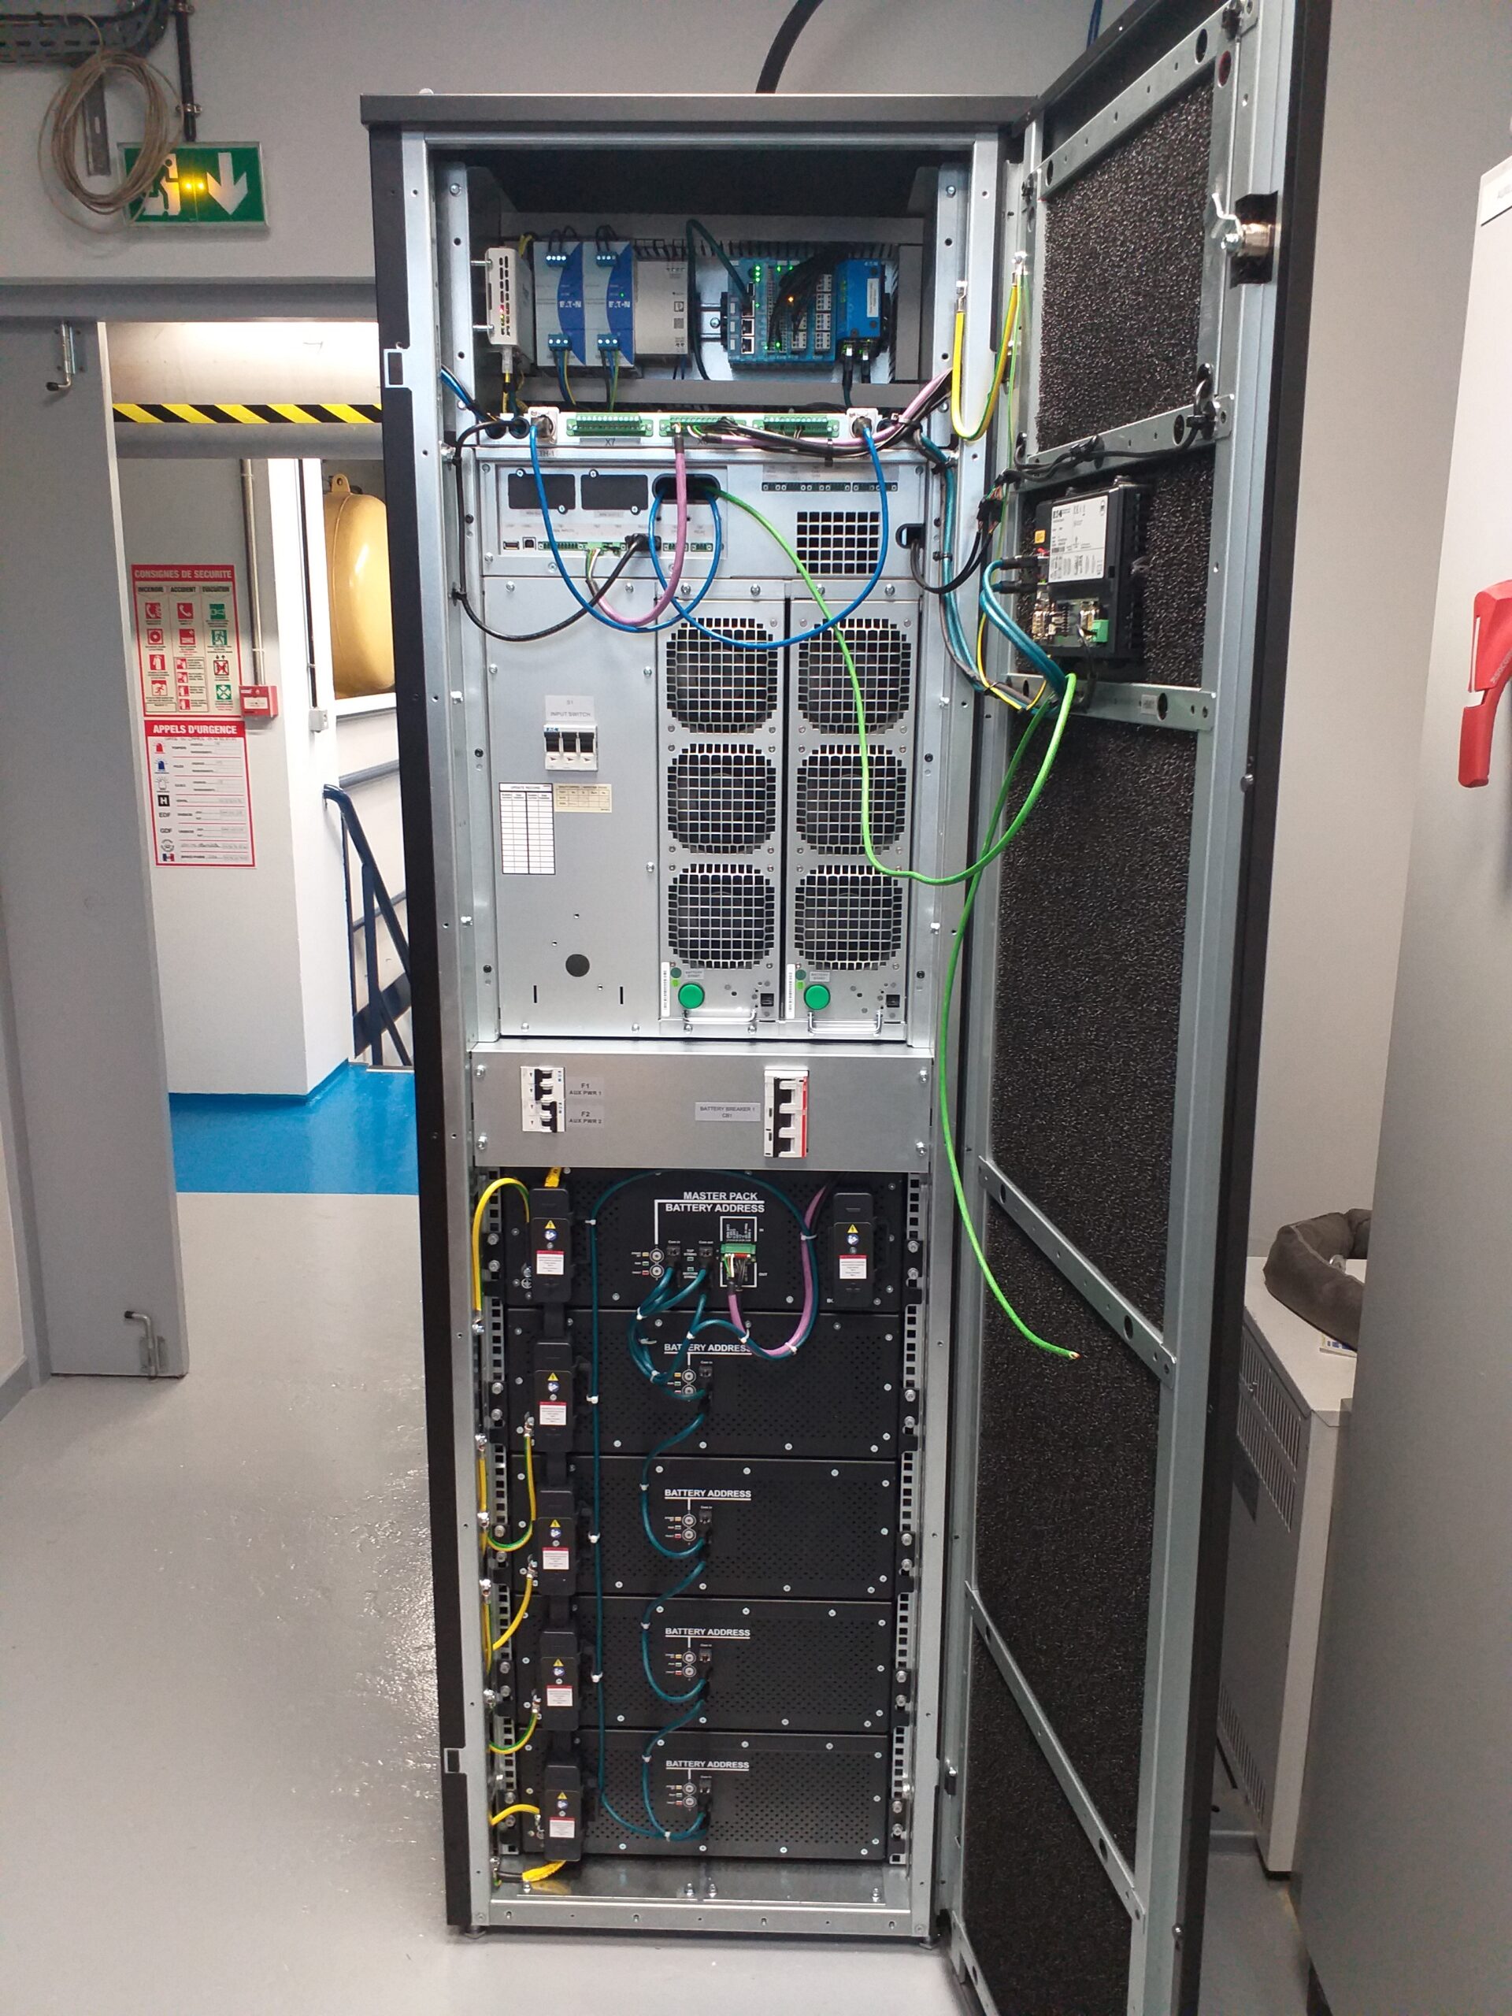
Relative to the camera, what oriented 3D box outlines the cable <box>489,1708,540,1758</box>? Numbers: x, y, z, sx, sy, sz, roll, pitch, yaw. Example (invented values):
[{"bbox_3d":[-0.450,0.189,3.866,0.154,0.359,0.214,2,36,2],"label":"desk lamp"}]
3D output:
[{"bbox_3d":[-0.281,0.843,1.759,0.059,0.063,0.060,1,12,1],"label":"cable"}]

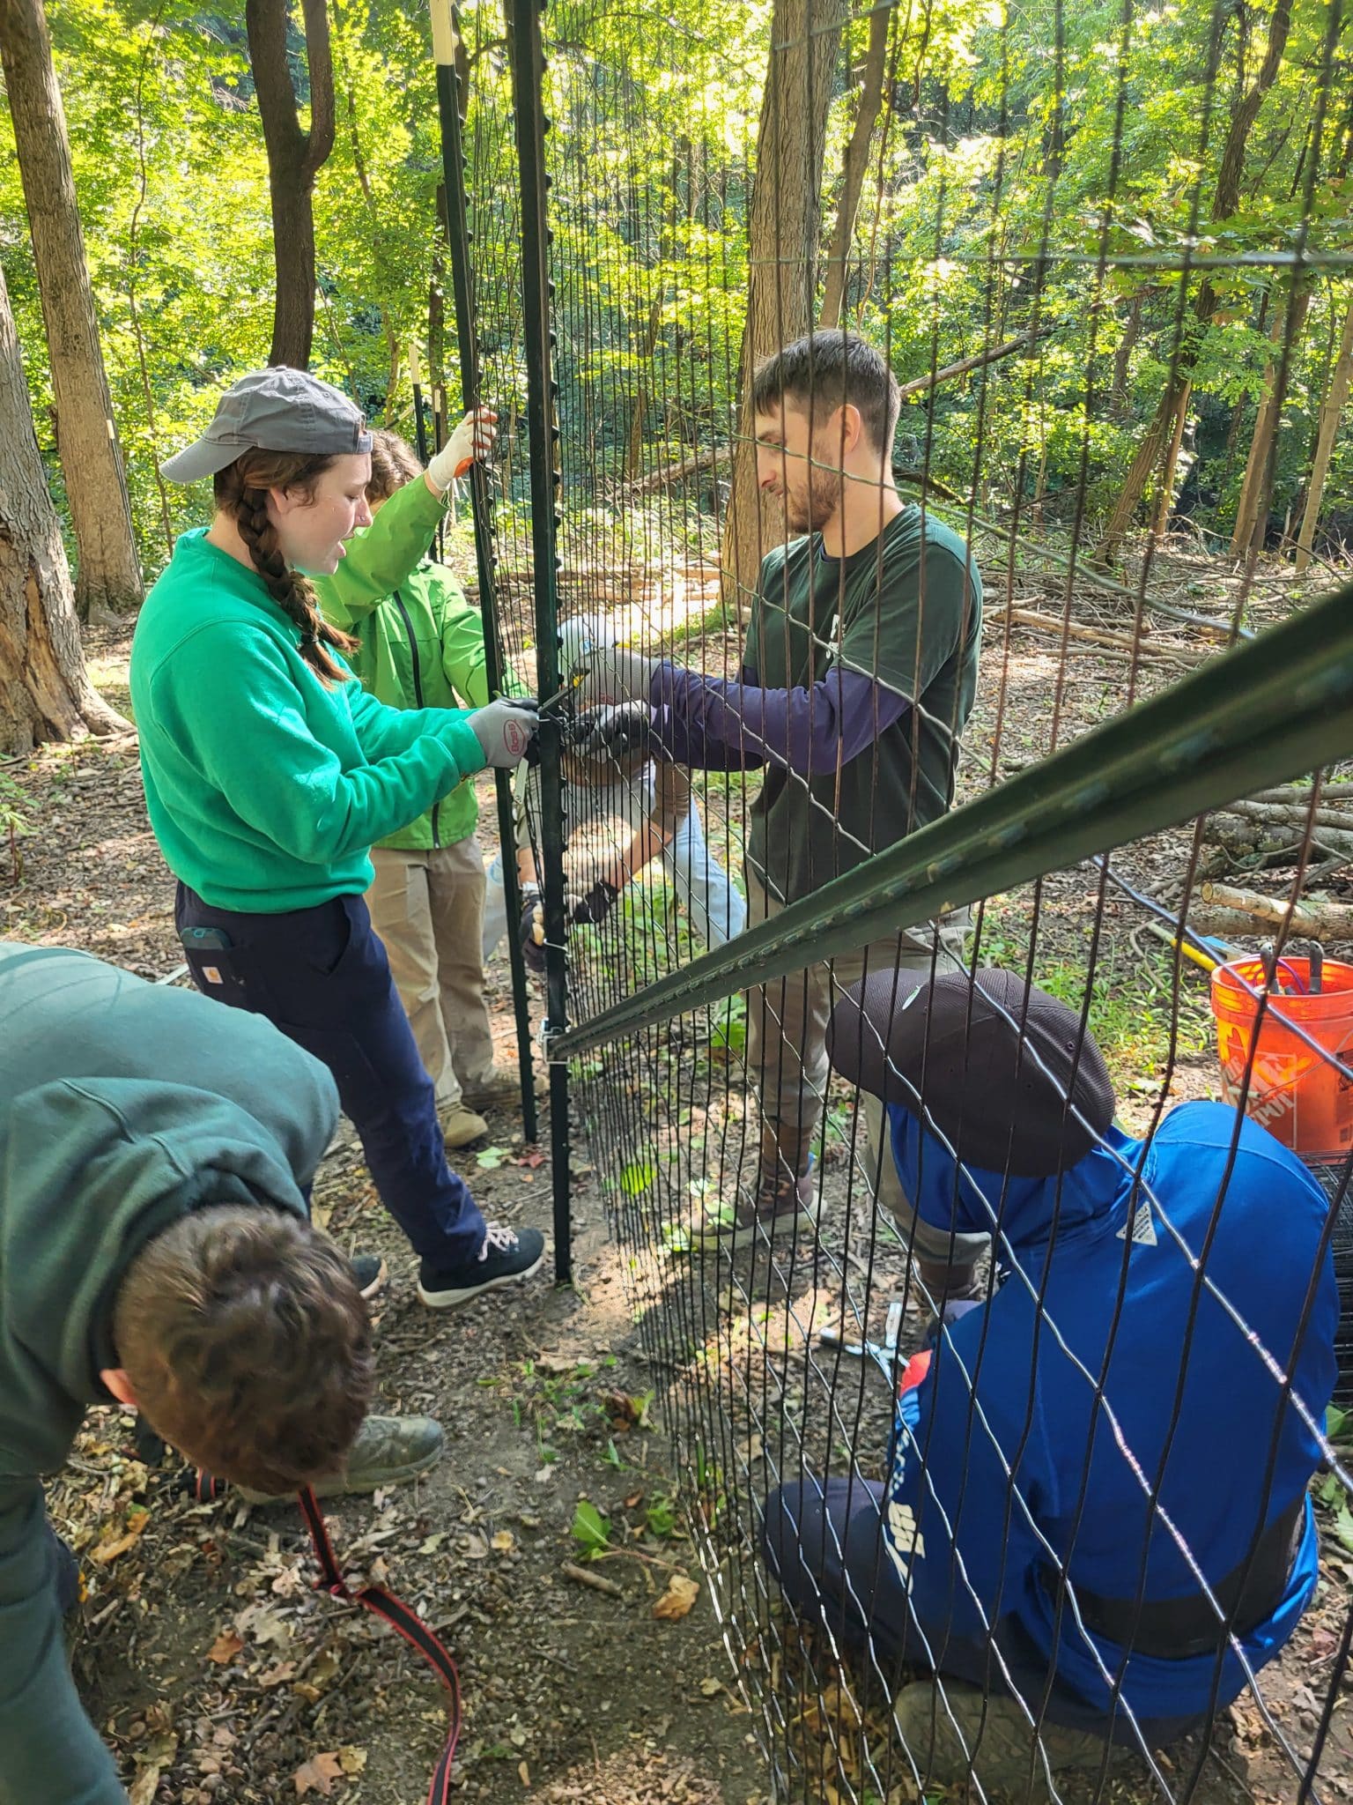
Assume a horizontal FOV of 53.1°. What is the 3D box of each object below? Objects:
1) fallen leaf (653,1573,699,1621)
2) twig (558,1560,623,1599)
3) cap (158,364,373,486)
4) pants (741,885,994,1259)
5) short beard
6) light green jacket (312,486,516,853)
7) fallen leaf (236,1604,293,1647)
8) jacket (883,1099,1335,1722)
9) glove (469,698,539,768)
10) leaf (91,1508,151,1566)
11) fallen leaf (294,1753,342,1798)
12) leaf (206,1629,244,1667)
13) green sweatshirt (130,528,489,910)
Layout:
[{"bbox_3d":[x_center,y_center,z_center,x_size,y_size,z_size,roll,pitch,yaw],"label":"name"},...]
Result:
[{"bbox_3d":[-0.001,0.987,1.921,0.048,0.025,0.079,21,33,36],"label":"fallen leaf"},{"bbox_3d":[-0.123,0.972,1.948,0.098,0.020,0.020,12,28,23],"label":"twig"},{"bbox_3d":[-0.549,-0.637,1.810,0.270,0.145,0.175,-1,26,-2],"label":"cap"},{"bbox_3d":[0.306,0.226,2.268,0.350,0.750,0.400,-9,27,-18],"label":"pants"},{"bbox_3d":[0.191,-0.558,1.880,0.090,0.105,0.130,-12,26,4],"label":"short beard"},{"bbox_3d":[-0.528,-0.480,2.720,0.480,0.710,0.400,-13,25,-29],"label":"light green jacket"},{"bbox_3d":[-0.573,1.003,1.884,0.080,0.018,0.068,5,26,9],"label":"fallen leaf"},{"bbox_3d":[0.528,0.579,1.610,0.460,0.640,0.510,4,24,36],"label":"jacket"},{"bbox_3d":[-0.240,-0.244,1.950,0.125,0.100,0.090,-4,26,-9],"label":"glove"},{"bbox_3d":[-0.823,0.940,2.006,0.042,0.020,0.097,13,29,25],"label":"leaf"},{"bbox_3d":[-0.448,1.094,1.700,0.059,0.018,0.060,-1,26,-3],"label":"fallen leaf"},{"bbox_3d":[-0.616,1.018,1.853,0.046,0.018,0.046,-15,30,-29],"label":"leaf"},{"bbox_3d":[-0.526,-0.269,1.950,0.480,0.550,0.440,-2,26,-5],"label":"green sweatshirt"}]

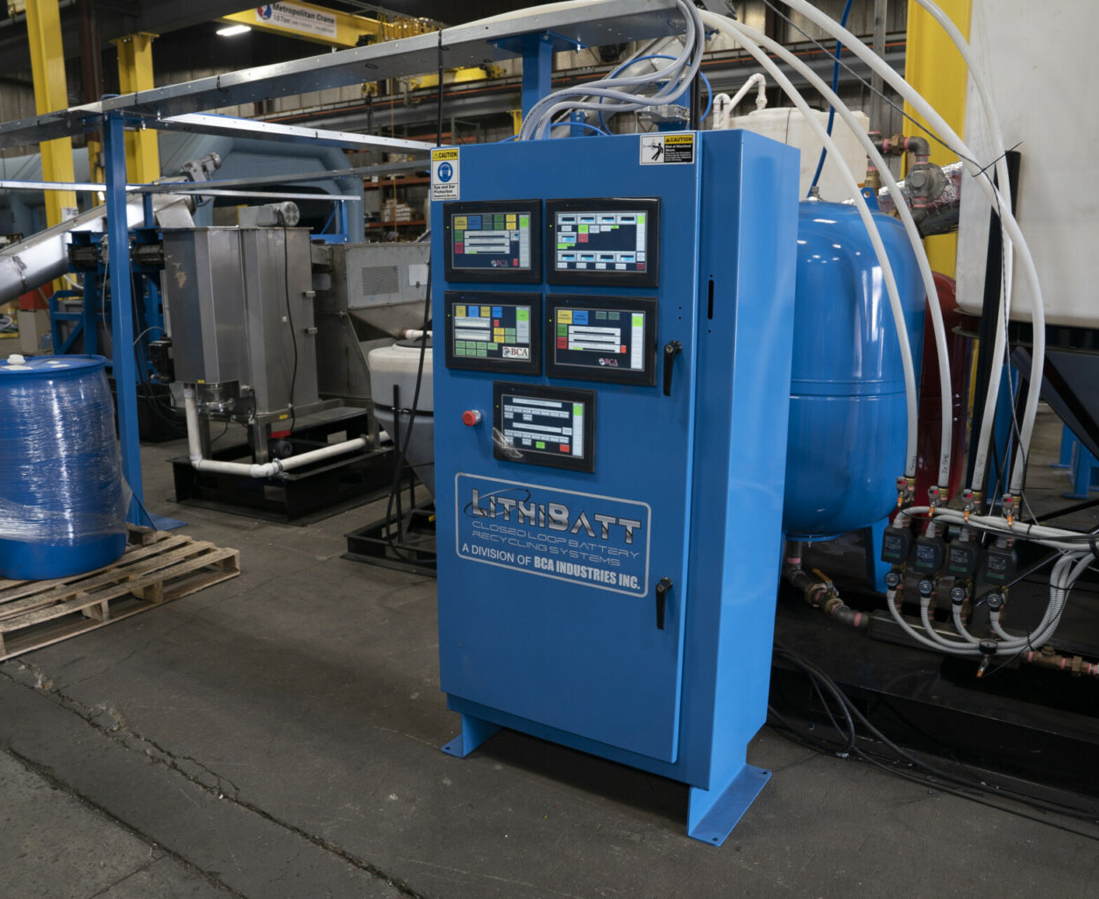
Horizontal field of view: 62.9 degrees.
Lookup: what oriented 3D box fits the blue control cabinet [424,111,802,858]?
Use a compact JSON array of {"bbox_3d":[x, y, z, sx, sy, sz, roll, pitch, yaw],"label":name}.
[{"bbox_3d":[0.158,0.076,2.430,0.874,1.694,0.433,7,14,31],"label":"blue control cabinet"}]

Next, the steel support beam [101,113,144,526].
[{"bbox_3d":[-2.212,-0.623,4.669,0.078,2.141,0.078,7,14,31],"label":"steel support beam"}]

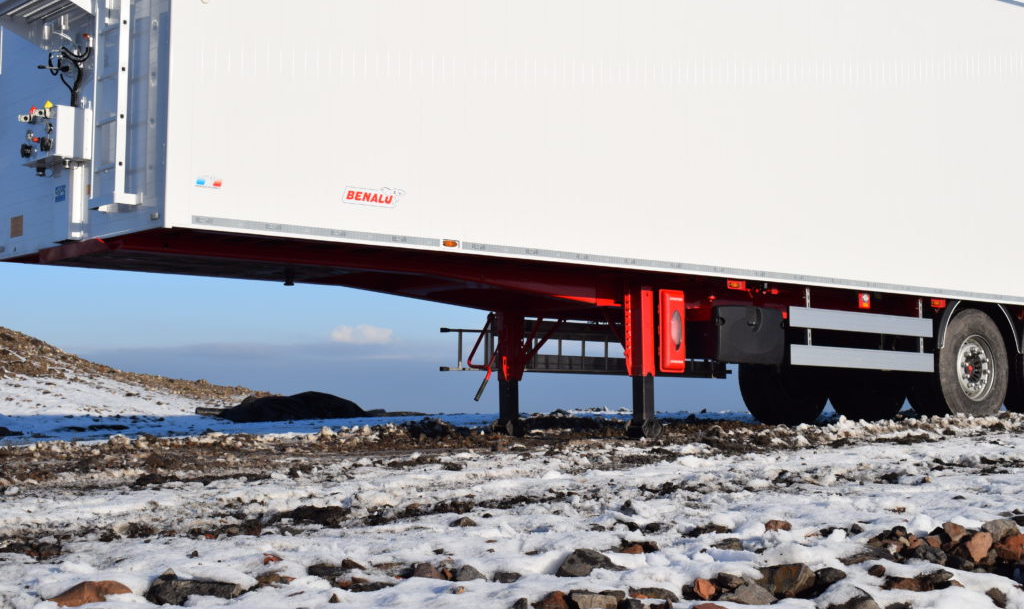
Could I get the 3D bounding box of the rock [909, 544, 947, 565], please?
[{"bbox_3d":[1.413,0.846,5.200,0.125,0.080,0.090,-1,-4,15],"label":"rock"}]

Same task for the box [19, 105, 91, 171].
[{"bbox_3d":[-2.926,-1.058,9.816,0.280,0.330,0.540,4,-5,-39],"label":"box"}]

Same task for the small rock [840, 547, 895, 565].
[{"bbox_3d":[1.535,1.092,6.633,0.233,0.086,0.152,0,-4,0],"label":"small rock"}]

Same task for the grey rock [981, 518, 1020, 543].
[{"bbox_3d":[1.769,0.824,5.550,0.135,0.100,0.110,-1,-4,18],"label":"grey rock"}]

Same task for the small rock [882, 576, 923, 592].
[{"bbox_3d":[1.208,0.863,4.750,0.120,0.055,0.080,-1,-4,14],"label":"small rock"}]

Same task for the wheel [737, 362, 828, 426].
[{"bbox_3d":[2.786,0.694,15.622,1.060,1.060,0.380,4,-5,-39],"label":"wheel"}]

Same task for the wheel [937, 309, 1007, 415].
[{"bbox_3d":[4.081,0.585,14.039,1.060,1.060,0.380,4,-5,-39],"label":"wheel"}]

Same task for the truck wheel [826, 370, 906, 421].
[{"bbox_3d":[3.815,0.762,16.459,1.060,1.060,0.380,4,-5,-39],"label":"truck wheel"}]

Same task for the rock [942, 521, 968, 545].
[{"bbox_3d":[1.588,0.820,5.500,0.092,0.085,0.075,-1,-4,16],"label":"rock"}]

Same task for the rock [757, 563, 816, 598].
[{"bbox_3d":[1.073,1.082,6.003,0.234,0.140,0.188,0,-4,0],"label":"rock"}]

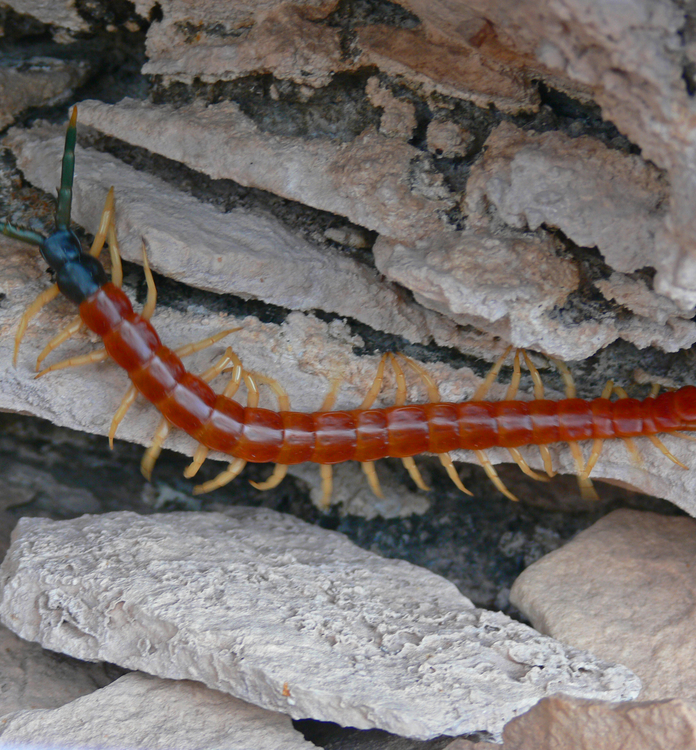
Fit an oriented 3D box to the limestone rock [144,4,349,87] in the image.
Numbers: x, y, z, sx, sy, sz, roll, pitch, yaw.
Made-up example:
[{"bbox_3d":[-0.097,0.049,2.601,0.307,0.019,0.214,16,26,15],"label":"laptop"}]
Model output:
[{"bbox_3d":[-0.023,-0.073,0.900,0.045,0.018,0.027,0,15,0],"label":"limestone rock"}]

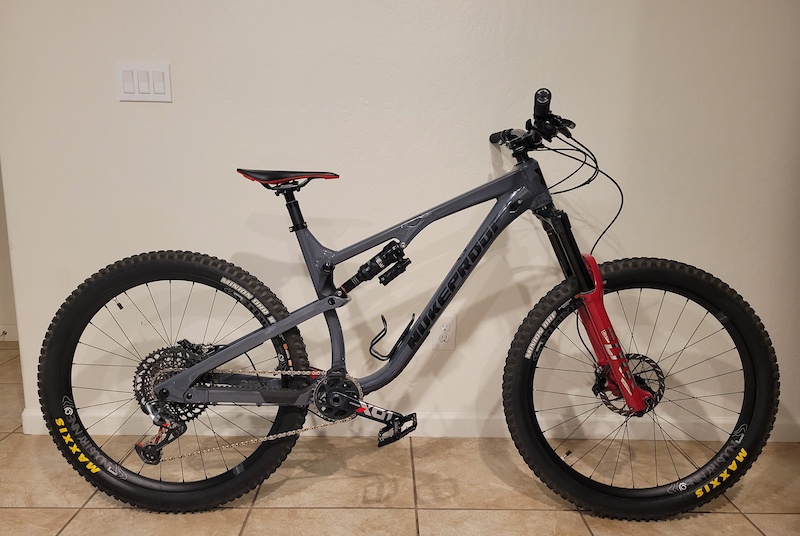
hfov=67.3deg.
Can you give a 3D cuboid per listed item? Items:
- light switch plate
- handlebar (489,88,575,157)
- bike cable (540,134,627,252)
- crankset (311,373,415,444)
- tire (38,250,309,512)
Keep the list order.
[{"bbox_3d":[-0.795,-0.576,1.873,0.162,0.114,0.008,1,10,-1],"label":"light switch plate"},{"bbox_3d":[0.322,-0.340,1.528,0.130,0.105,0.790,1,7,0],"label":"handlebar"},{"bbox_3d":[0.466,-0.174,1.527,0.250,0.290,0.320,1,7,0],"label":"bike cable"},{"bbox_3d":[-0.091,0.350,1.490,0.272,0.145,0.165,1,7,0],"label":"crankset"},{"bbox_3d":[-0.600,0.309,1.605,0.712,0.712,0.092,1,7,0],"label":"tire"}]

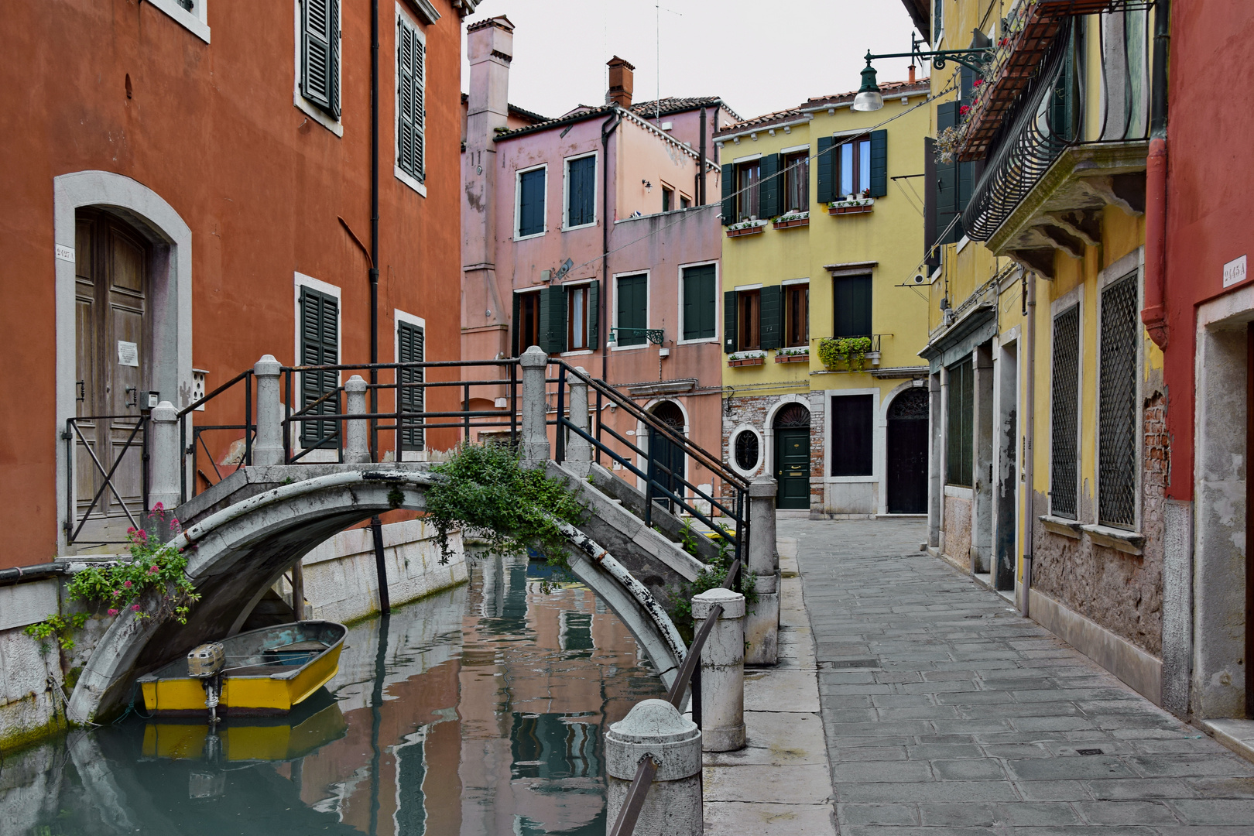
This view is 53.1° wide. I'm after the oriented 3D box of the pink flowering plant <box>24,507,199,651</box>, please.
[{"bbox_3d":[-4.142,1.296,10.110,1.250,1.130,0.620,0,-1,10],"label":"pink flowering plant"}]

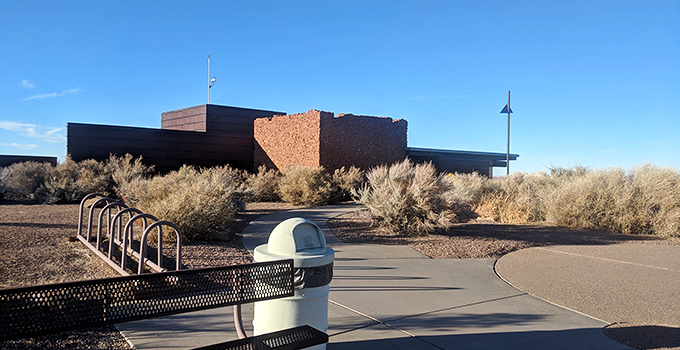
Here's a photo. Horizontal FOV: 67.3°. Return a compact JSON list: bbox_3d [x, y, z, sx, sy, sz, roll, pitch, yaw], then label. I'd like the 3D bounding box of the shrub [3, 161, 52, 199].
[{"bbox_3d":[-9.105,0.185,14.927,1.266,1.217,1.400,1,0,-31],"label":"shrub"}]

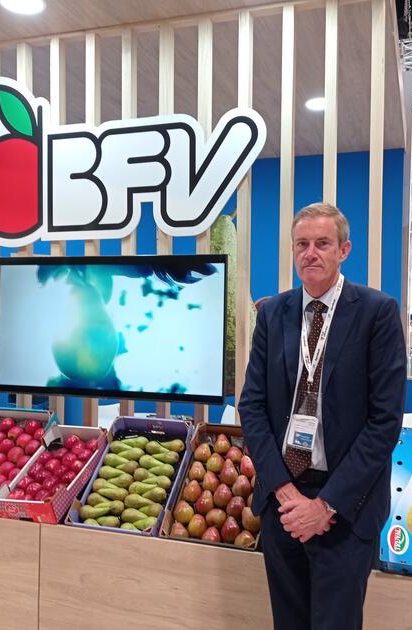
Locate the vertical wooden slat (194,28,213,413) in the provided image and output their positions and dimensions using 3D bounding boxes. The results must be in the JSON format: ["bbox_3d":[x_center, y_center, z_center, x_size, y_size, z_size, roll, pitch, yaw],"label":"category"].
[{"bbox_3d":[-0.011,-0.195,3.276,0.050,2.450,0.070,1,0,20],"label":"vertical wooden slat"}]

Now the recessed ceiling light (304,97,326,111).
[{"bbox_3d":[0.772,-1.446,4.627,0.200,0.040,0.200,1,1,19],"label":"recessed ceiling light"}]

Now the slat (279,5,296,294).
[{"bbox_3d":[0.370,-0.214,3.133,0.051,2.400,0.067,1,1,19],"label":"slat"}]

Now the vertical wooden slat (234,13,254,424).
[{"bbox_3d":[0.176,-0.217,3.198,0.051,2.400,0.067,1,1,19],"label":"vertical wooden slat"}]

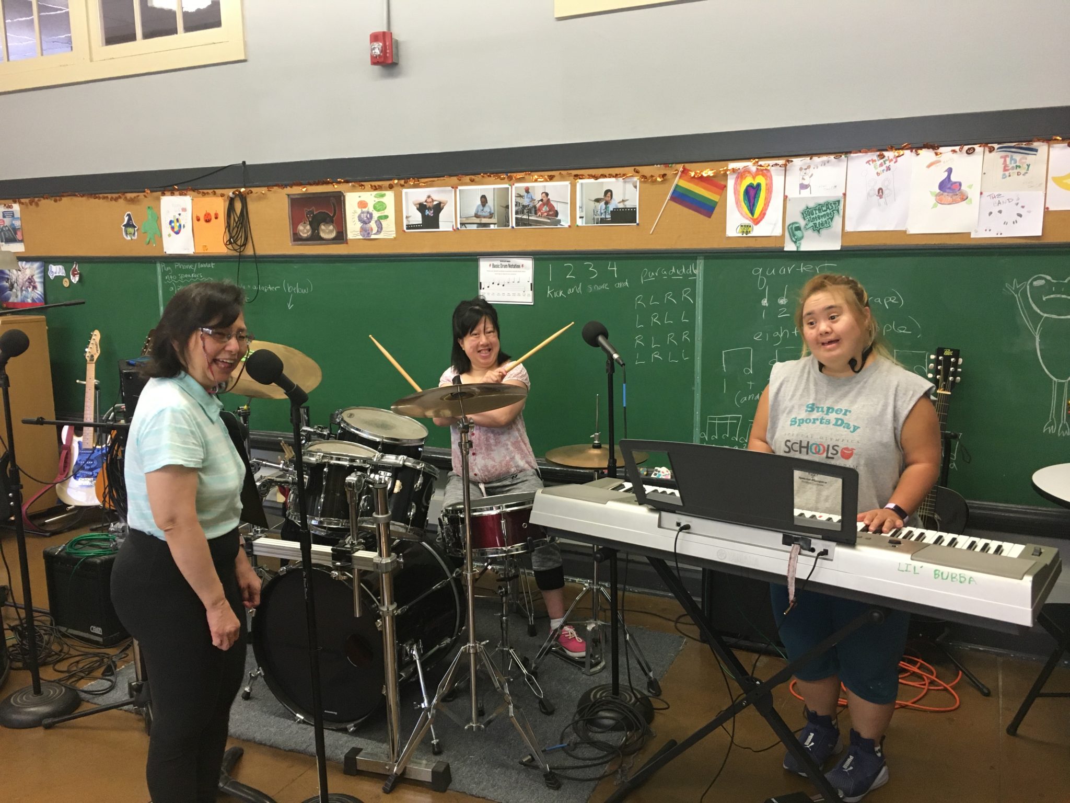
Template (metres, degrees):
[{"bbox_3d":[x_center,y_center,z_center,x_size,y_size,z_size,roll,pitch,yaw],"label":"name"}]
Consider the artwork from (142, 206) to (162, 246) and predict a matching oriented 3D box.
[{"bbox_3d":[-2.081,-0.948,4.861,0.142,0.212,0.008,4,11,25],"label":"artwork"}]

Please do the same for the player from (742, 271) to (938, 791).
[{"bbox_3d":[0.859,0.376,2.472,0.520,1.435,0.460,6,12,34],"label":"player"}]

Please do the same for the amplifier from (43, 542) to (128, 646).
[{"bbox_3d":[-1.721,0.740,3.542,0.325,0.335,0.215,4,11,28],"label":"amplifier"}]

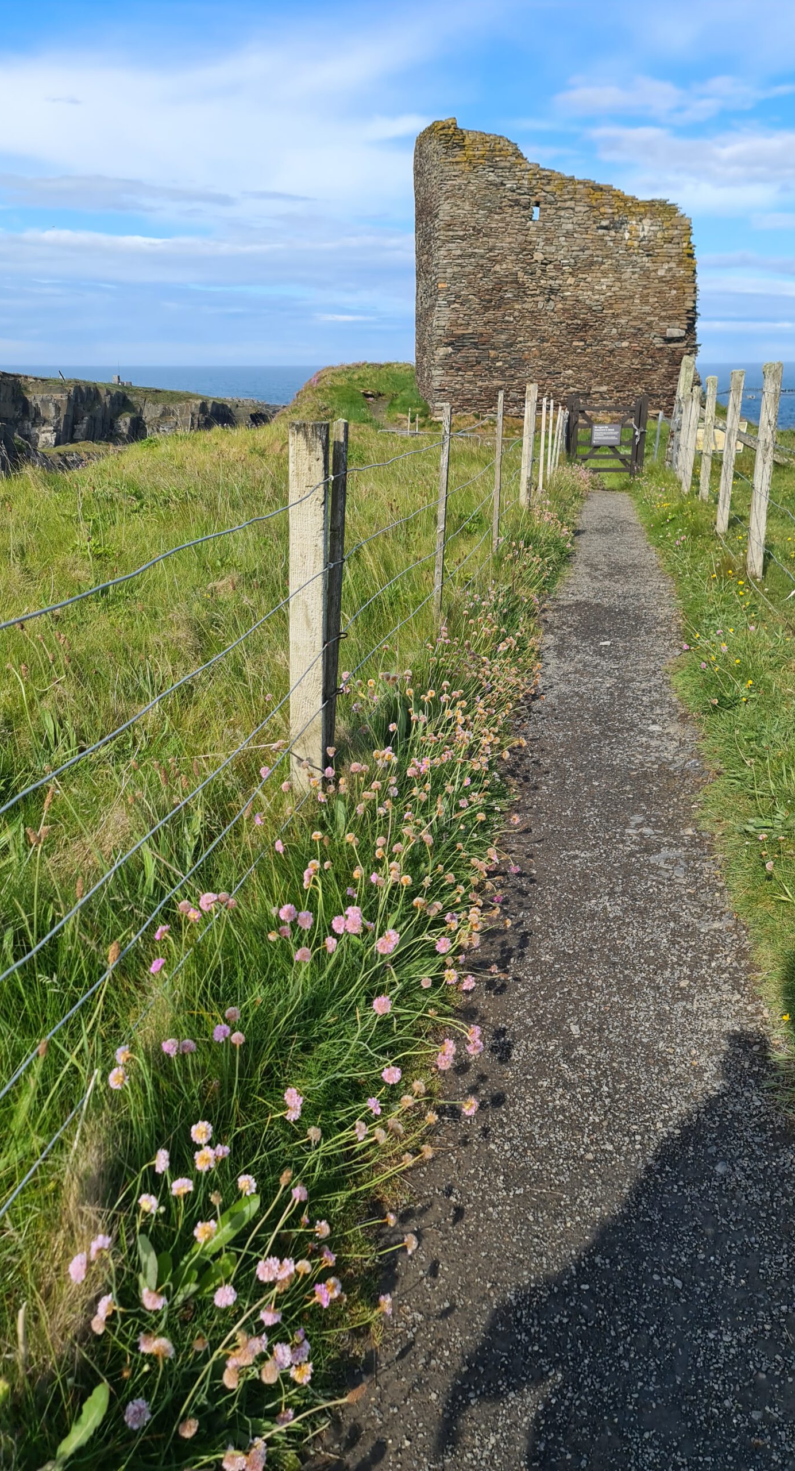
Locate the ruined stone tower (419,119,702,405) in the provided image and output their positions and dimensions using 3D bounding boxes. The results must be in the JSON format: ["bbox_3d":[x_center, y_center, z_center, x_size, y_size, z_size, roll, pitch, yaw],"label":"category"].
[{"bbox_3d":[5.499,-16.582,38.678,9.250,9.150,6.800,-2,19,-5],"label":"ruined stone tower"}]

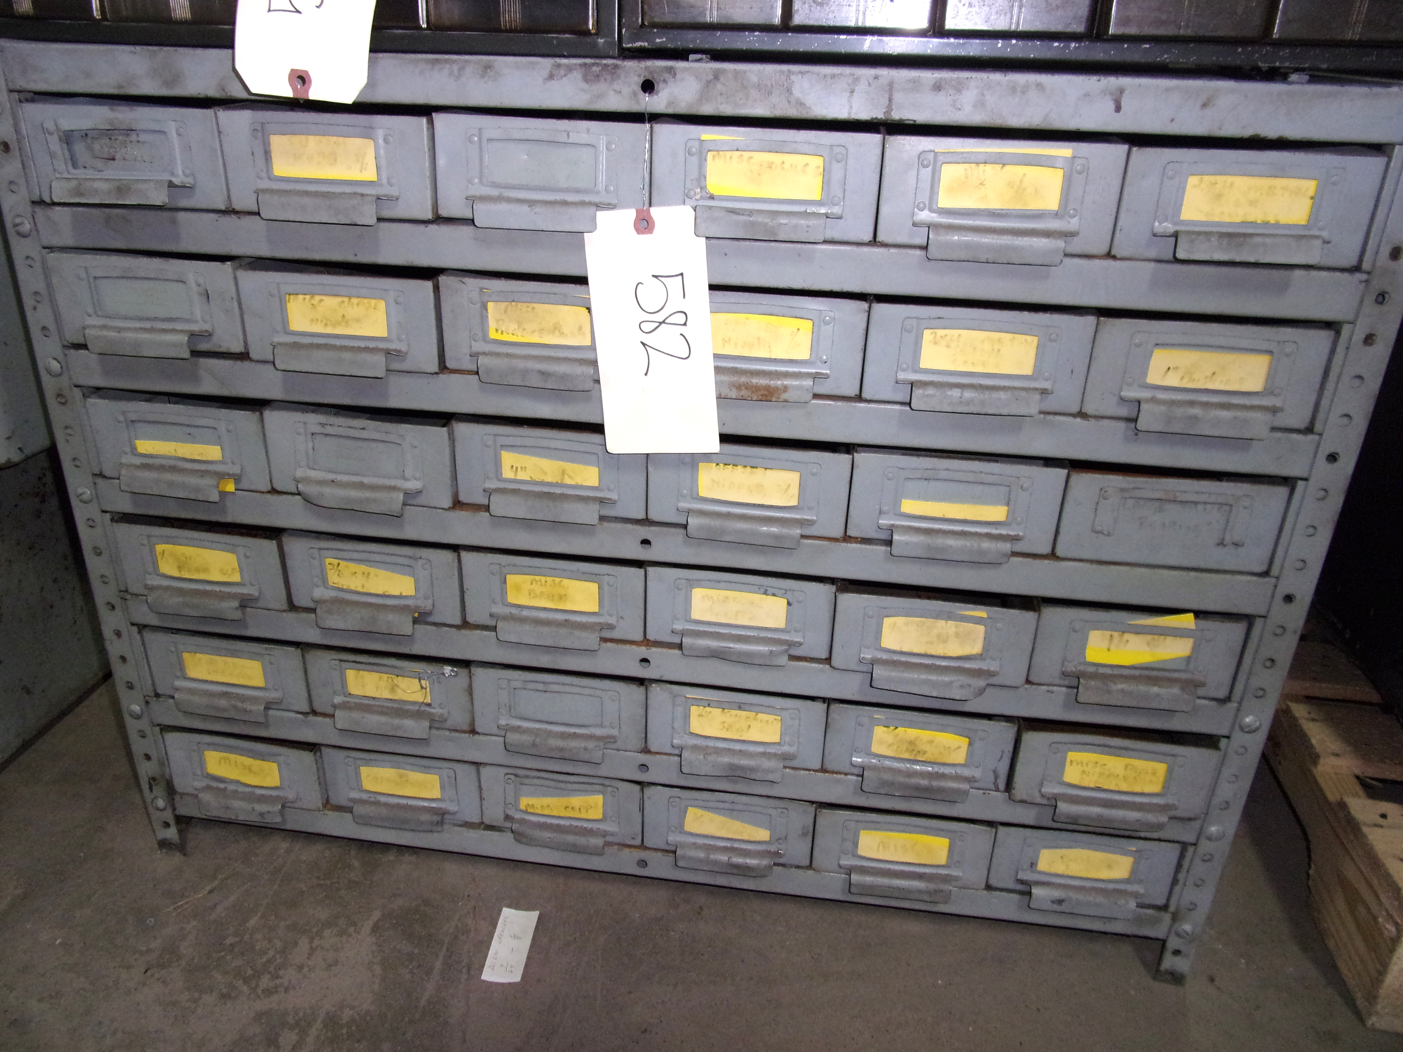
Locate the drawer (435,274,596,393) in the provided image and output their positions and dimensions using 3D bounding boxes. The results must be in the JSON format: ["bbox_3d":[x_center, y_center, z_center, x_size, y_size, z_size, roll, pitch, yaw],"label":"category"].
[{"bbox_3d":[-0.091,-0.183,0.782,0.142,0.067,0.279,5,24,6],"label":"drawer"}]

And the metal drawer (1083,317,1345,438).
[{"bbox_3d":[0.335,-0.145,0.728,0.141,0.063,0.290,5,24,6],"label":"metal drawer"}]

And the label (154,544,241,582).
[{"bbox_3d":[-0.399,0.030,0.771,0.069,0.026,0.004,5,24,6],"label":"label"}]

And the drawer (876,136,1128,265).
[{"bbox_3d":[0.198,-0.251,0.712,0.141,0.068,0.309,5,24,6],"label":"drawer"}]

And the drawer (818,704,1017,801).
[{"bbox_3d":[0.185,0.118,0.875,0.142,0.066,0.309,5,24,6],"label":"drawer"}]

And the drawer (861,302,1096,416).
[{"bbox_3d":[0.196,-0.158,0.747,0.142,0.067,0.279,5,24,6],"label":"drawer"}]

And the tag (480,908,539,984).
[{"bbox_3d":[-0.160,0.351,0.818,0.032,0.003,0.075,3,24,2],"label":"tag"}]

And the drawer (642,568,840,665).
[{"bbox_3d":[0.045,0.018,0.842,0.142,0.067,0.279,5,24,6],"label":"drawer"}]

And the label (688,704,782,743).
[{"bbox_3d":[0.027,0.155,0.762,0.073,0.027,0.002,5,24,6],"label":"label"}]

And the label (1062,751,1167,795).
[{"bbox_3d":[0.308,0.184,0.724,0.073,0.028,0.004,5,24,6],"label":"label"}]

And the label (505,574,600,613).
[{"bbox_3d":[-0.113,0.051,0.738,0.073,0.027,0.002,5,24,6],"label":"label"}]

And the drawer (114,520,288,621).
[{"bbox_3d":[-0.383,-0.016,0.892,0.140,0.065,0.290,5,24,6],"label":"drawer"}]

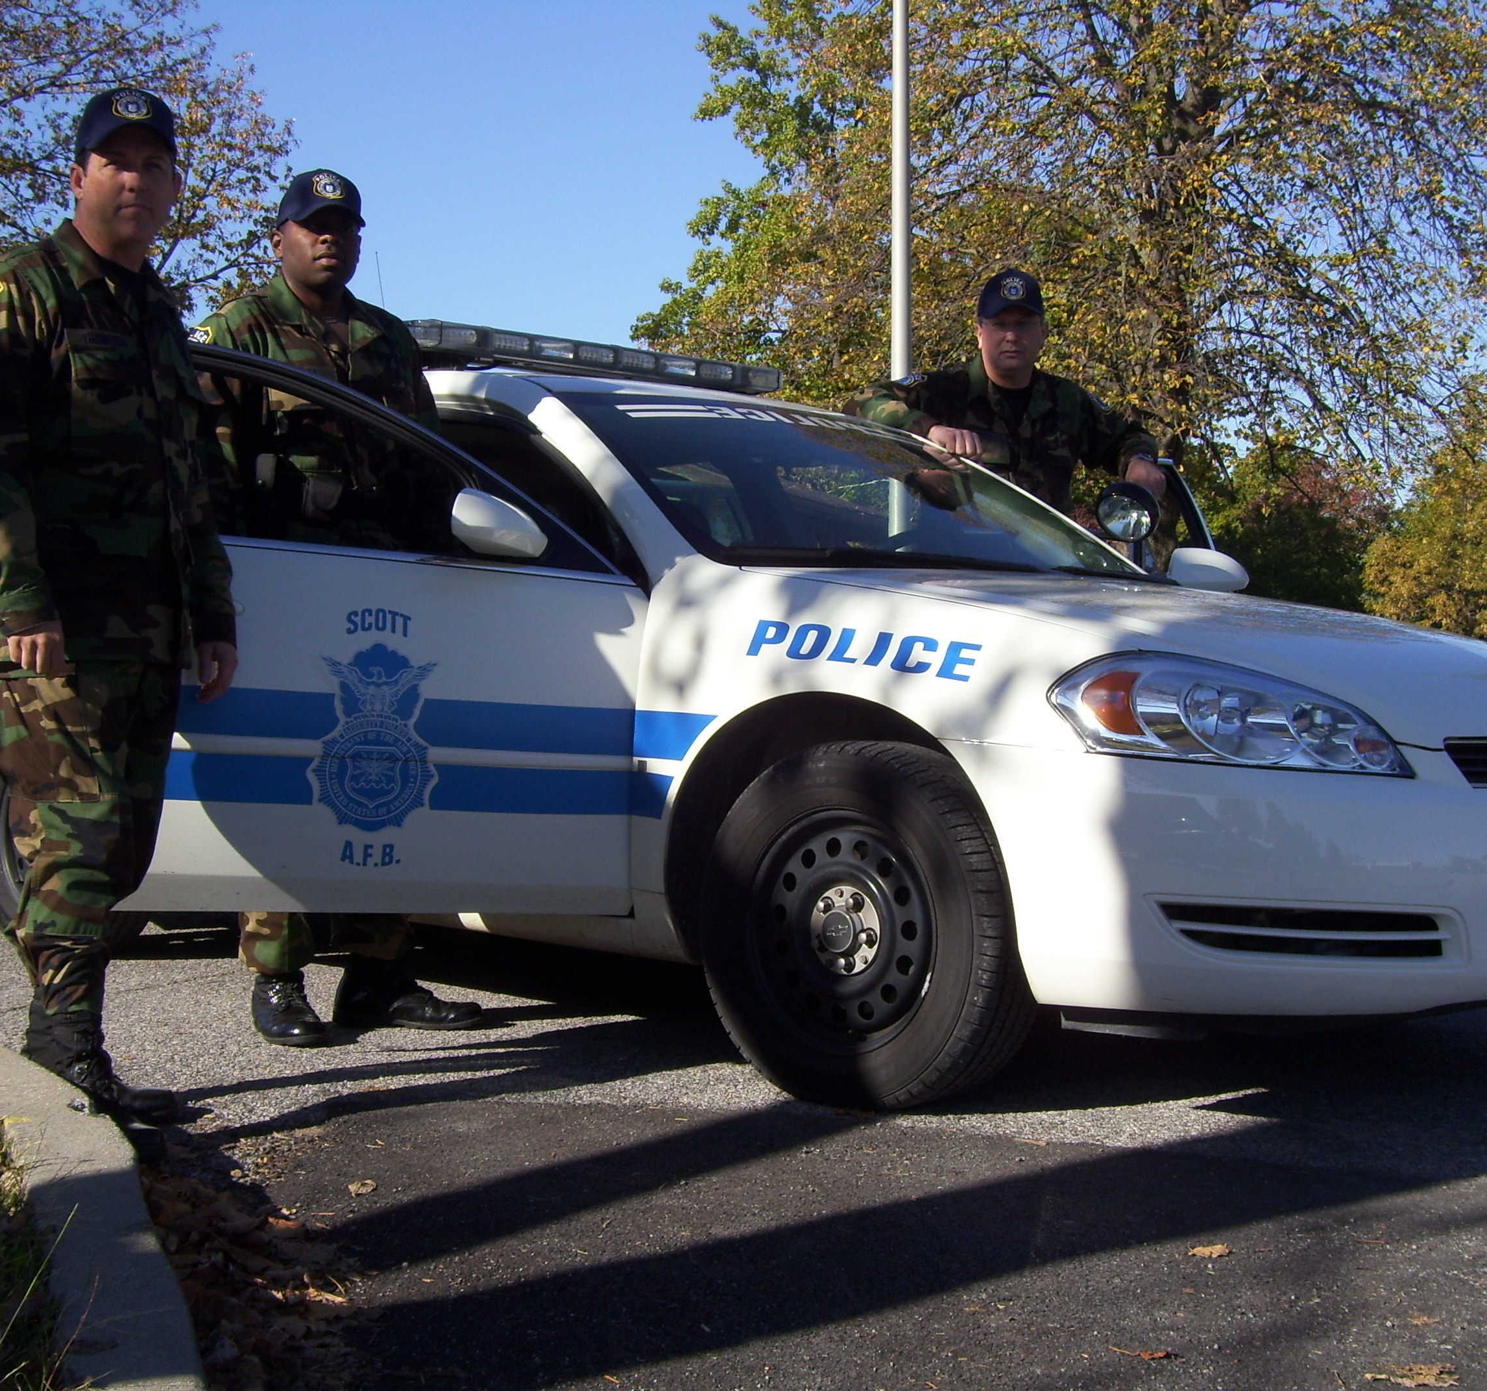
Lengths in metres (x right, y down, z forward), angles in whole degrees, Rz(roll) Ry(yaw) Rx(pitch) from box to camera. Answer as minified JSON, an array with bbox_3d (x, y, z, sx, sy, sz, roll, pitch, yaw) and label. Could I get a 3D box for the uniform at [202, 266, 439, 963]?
[{"bbox_3d":[-0.923,-0.150,5.150,0.510,1.480,0.340,0,1,-30],"label":"uniform"}]

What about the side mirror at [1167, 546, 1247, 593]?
[{"bbox_3d":[1.175,-0.308,6.070,0.210,0.135,0.160,0,1,0],"label":"side mirror"}]

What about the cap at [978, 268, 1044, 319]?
[{"bbox_3d":[0.721,-1.079,6.460,0.178,0.137,0.260,0,1,4],"label":"cap"}]

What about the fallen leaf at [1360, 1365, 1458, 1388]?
[{"bbox_3d":[0.766,0.778,2.765,0.108,0.013,0.062,0,1,0],"label":"fallen leaf"}]

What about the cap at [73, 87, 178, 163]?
[{"bbox_3d":[-1.049,-0.973,4.090,0.178,0.137,0.260,0,1,-22],"label":"cap"}]

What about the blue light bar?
[{"bbox_3d":[-0.411,-0.839,6.140,0.290,0.080,1.200,2,1,44],"label":"blue light bar"}]

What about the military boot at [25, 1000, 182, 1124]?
[{"bbox_3d":[-1.133,0.636,4.268,0.300,0.215,0.115,1,1,26],"label":"military boot"}]

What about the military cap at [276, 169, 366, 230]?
[{"bbox_3d":[-0.895,-1.051,5.100,0.178,0.137,0.260,0,1,-29],"label":"military cap"}]

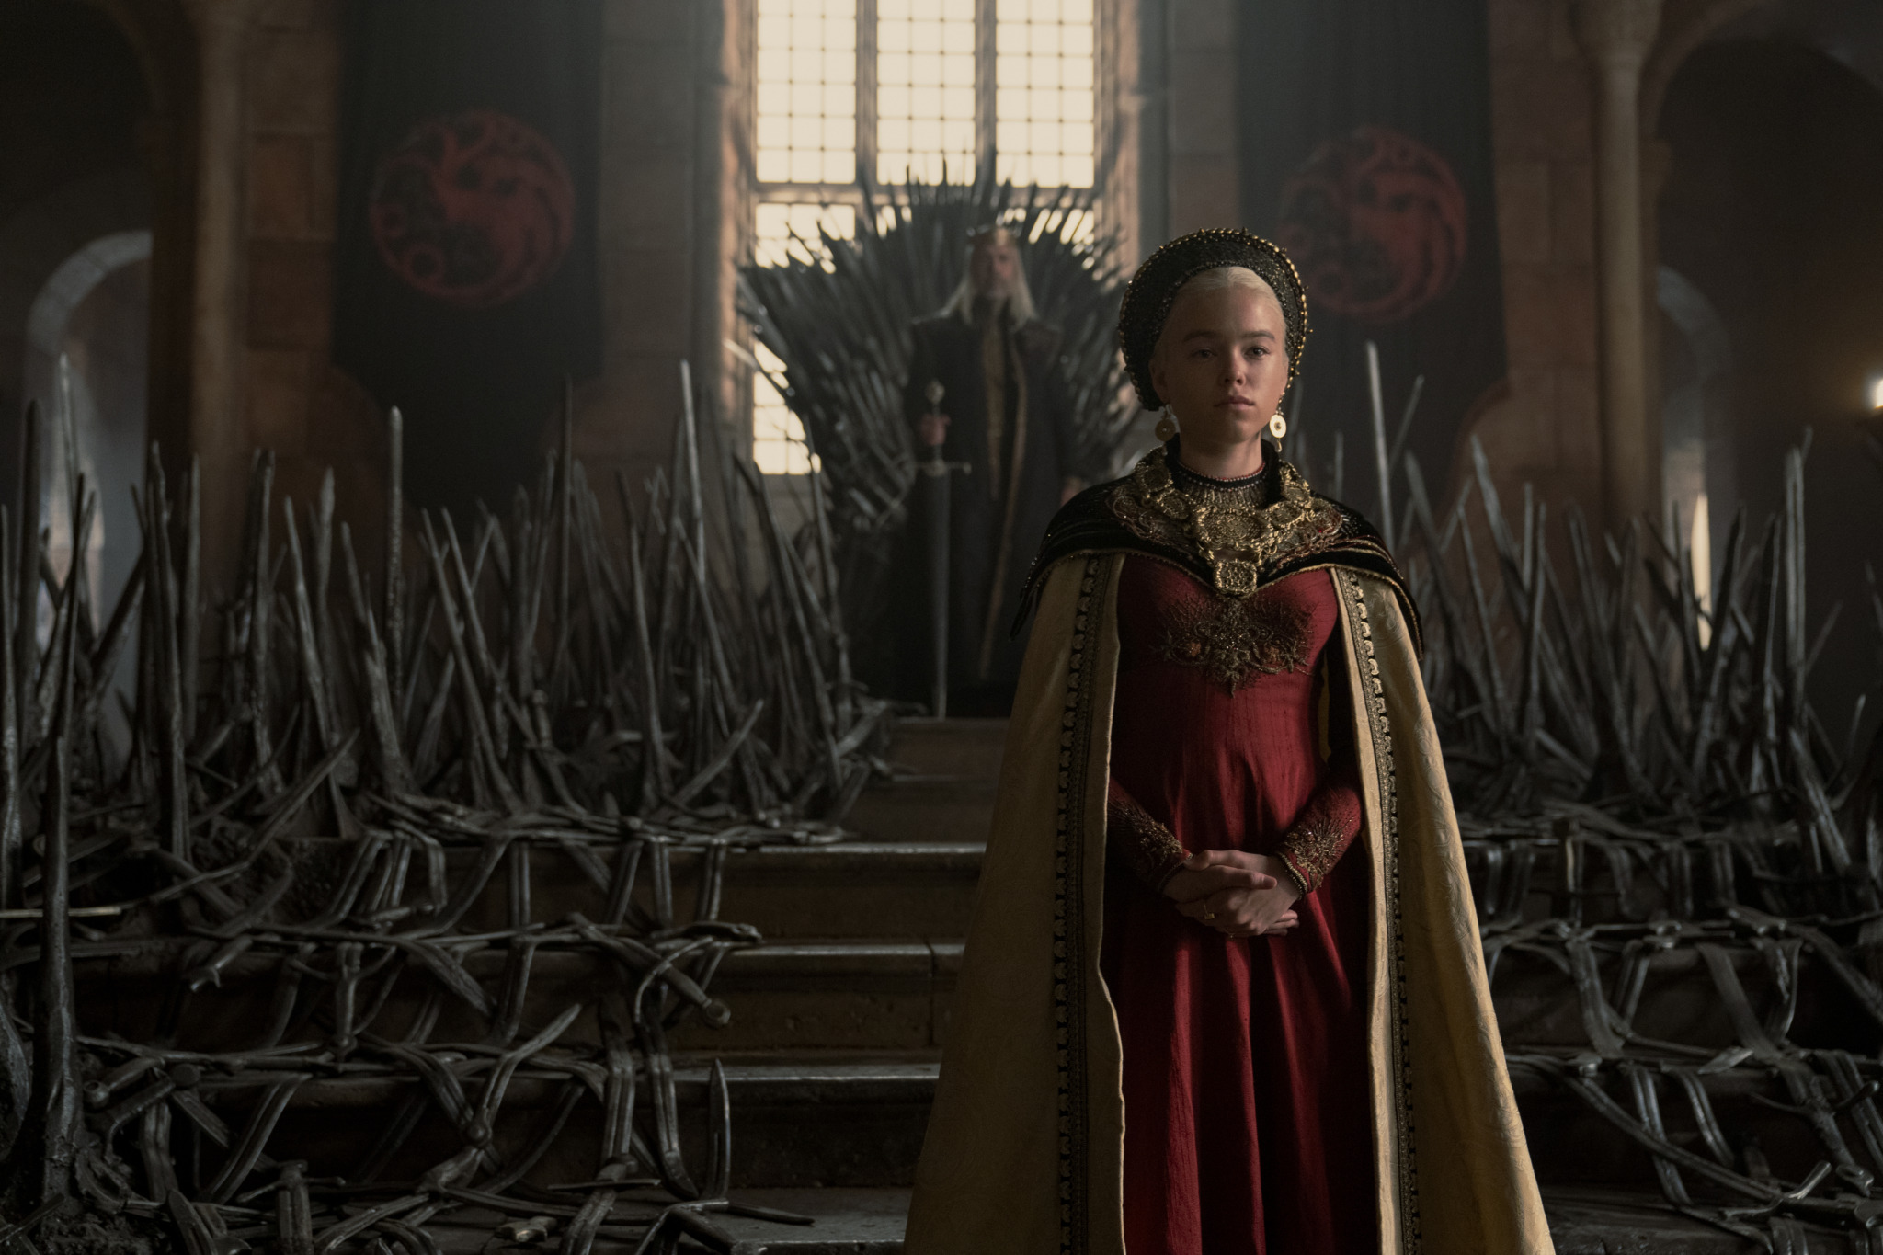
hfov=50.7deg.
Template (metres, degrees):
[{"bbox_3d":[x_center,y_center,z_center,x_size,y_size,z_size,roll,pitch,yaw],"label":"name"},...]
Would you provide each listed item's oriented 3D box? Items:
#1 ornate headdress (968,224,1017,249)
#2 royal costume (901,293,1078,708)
[{"bbox_3d":[0.190,-1.416,7.216,0.185,0.085,0.205,1,-4,-8],"label":"ornate headdress"},{"bbox_3d":[0.175,-0.439,7.148,0.640,1.530,0.430,0,-4,-4],"label":"royal costume"}]

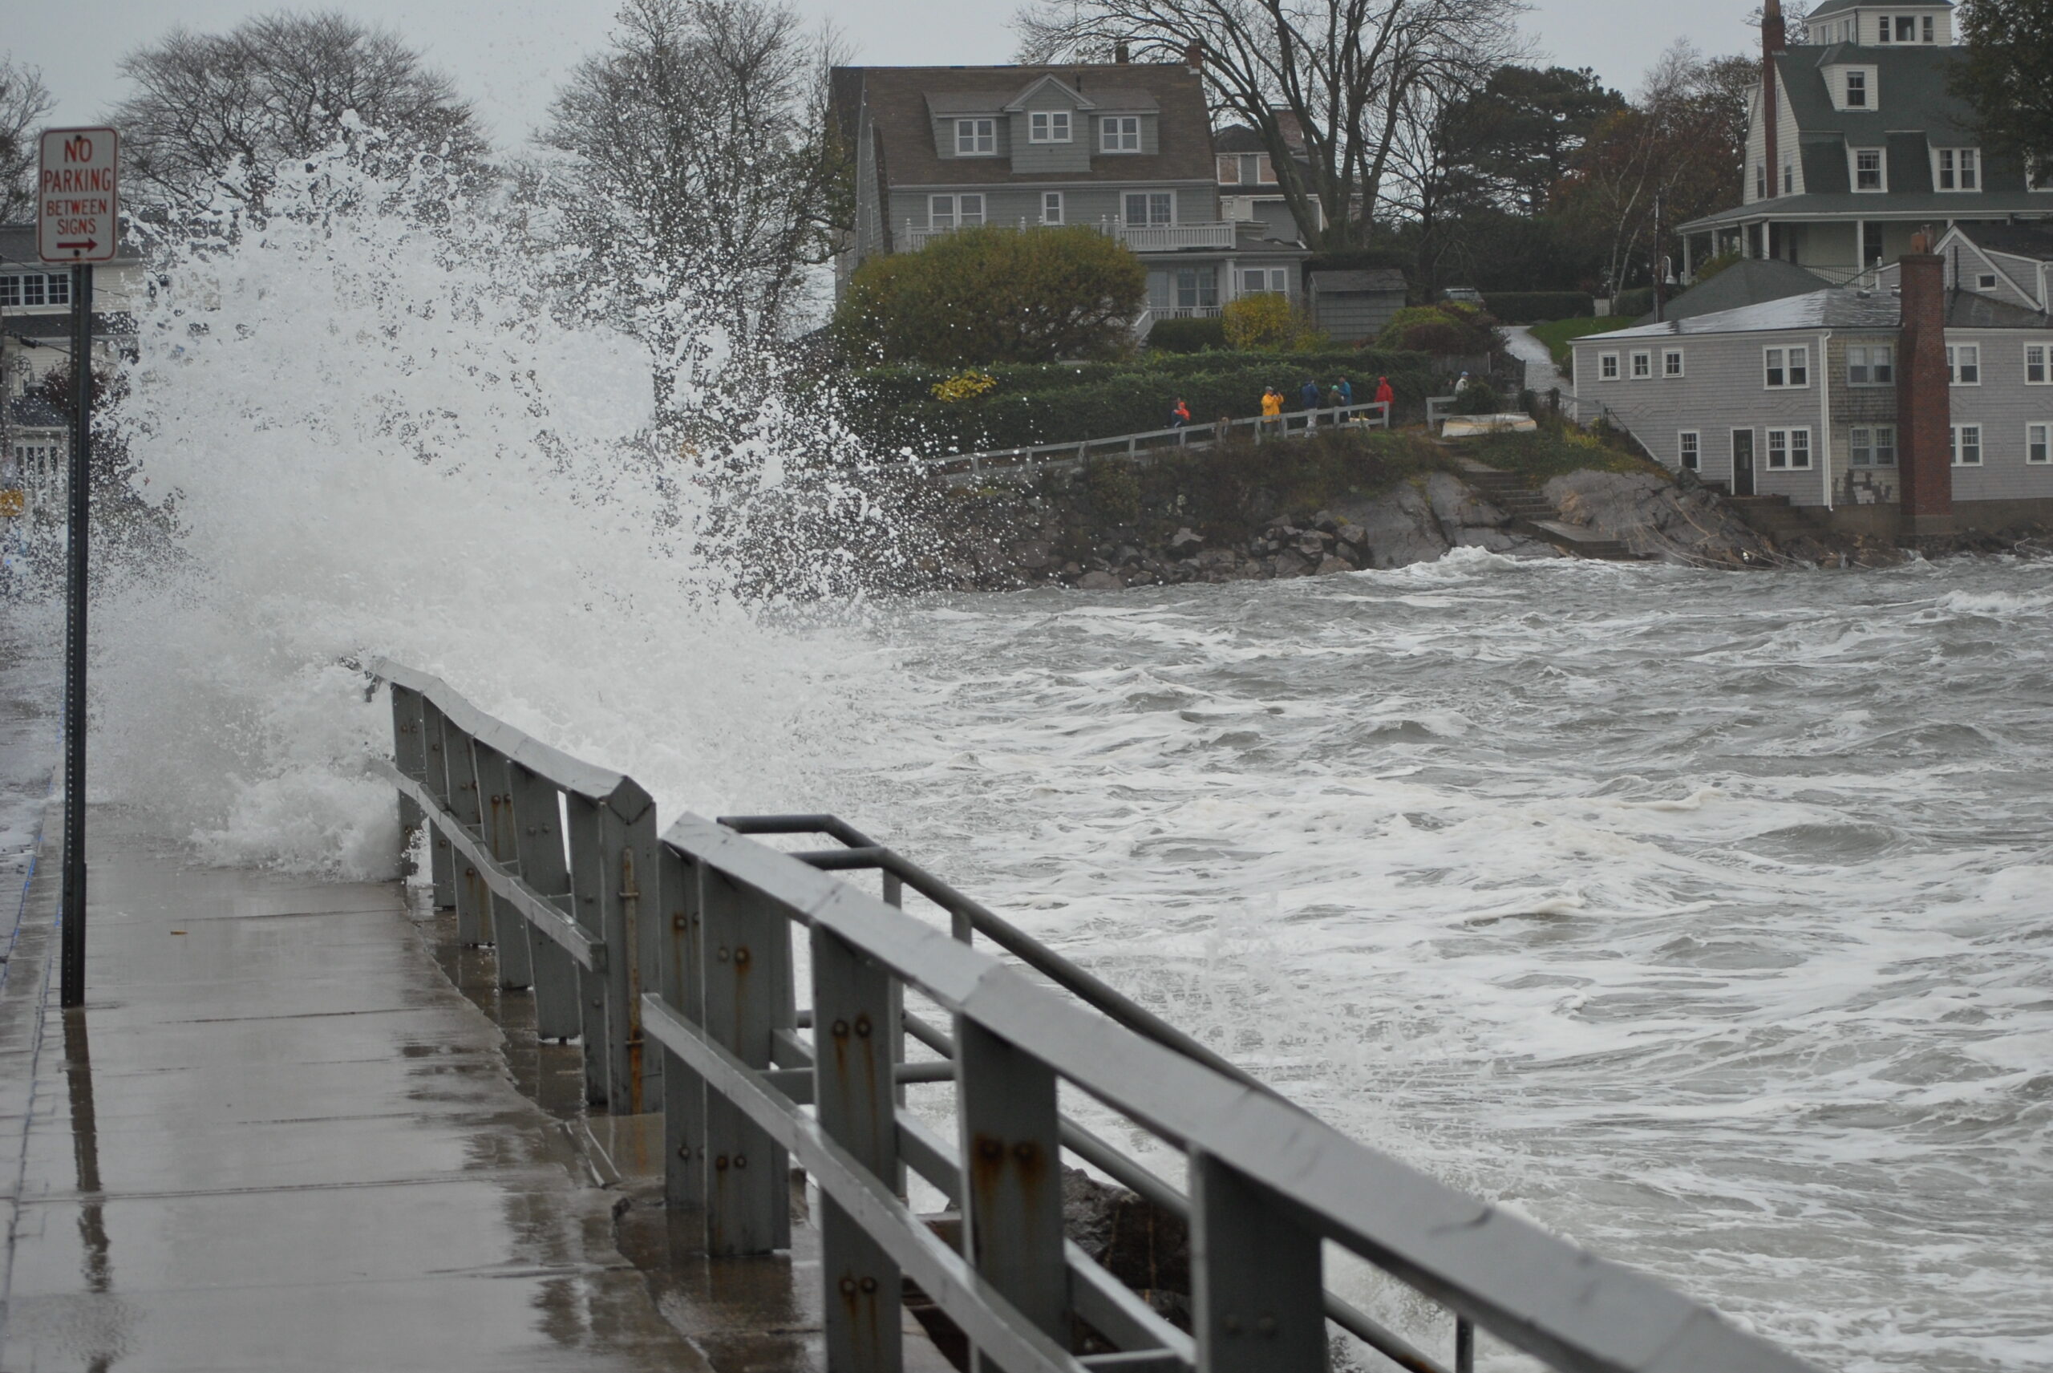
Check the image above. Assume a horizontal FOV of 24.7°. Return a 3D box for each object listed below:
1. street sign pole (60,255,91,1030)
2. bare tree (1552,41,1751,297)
[{"bbox_3d":[-3.127,-0.169,15.400,0.080,2.470,0.045,2,3,23],"label":"street sign pole"},{"bbox_3d":[27.223,-22.147,204.000,8.400,11.800,7.500,-2,3,0],"label":"bare tree"}]

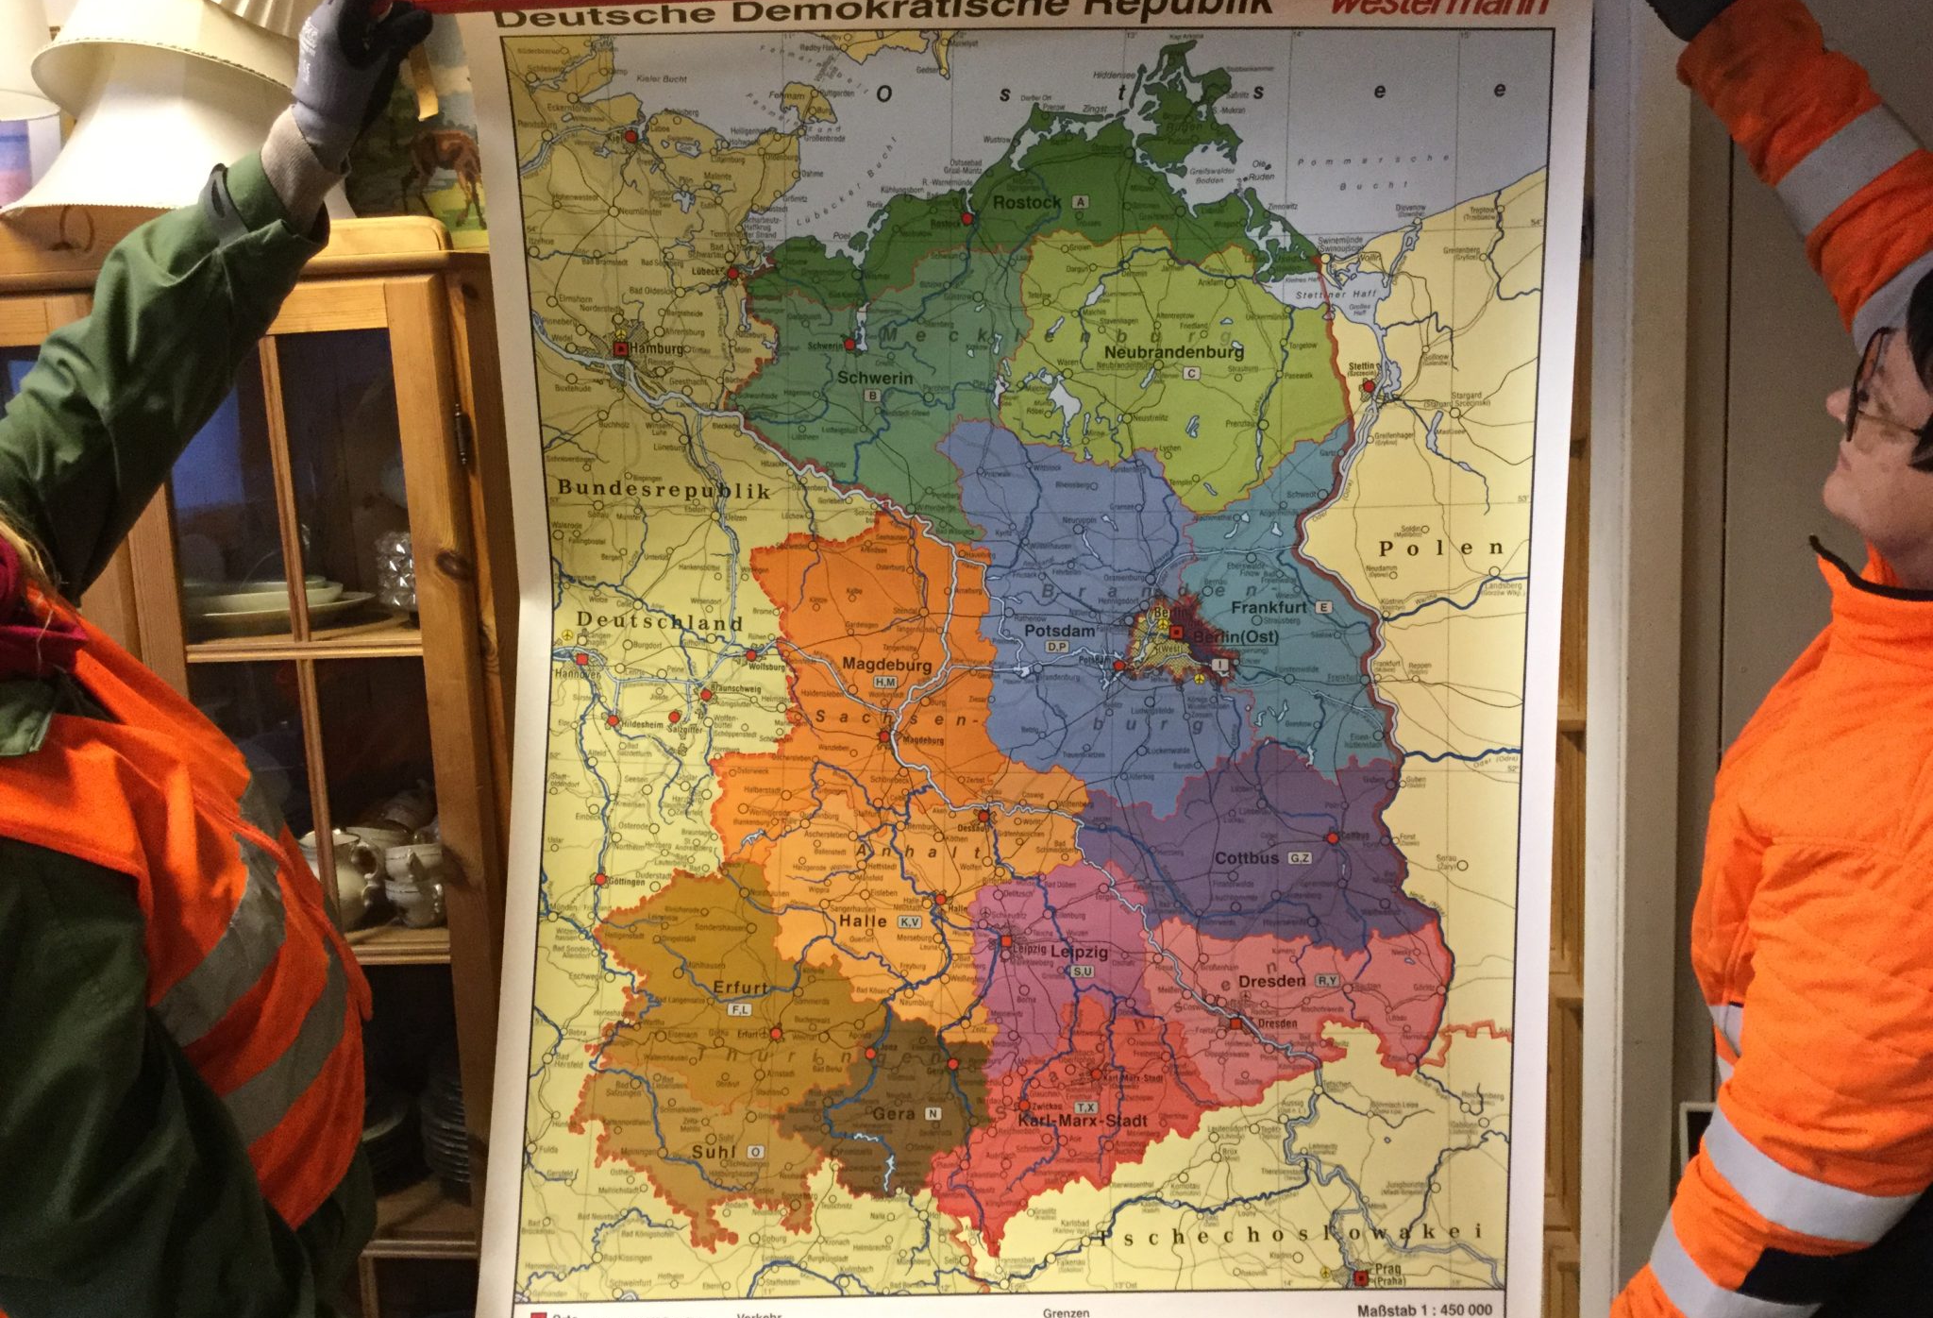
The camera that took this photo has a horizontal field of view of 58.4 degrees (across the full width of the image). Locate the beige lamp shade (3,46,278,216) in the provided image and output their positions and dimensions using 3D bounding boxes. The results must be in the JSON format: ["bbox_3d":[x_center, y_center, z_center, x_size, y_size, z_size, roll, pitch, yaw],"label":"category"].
[{"bbox_3d":[-0.920,-0.634,2.026,0.410,0.250,0.410,-3,9,0],"label":"beige lamp shade"}]

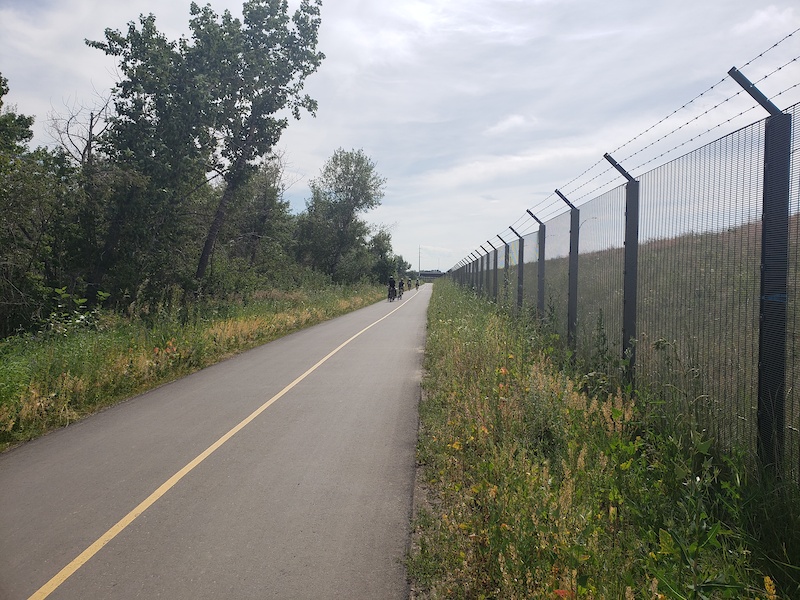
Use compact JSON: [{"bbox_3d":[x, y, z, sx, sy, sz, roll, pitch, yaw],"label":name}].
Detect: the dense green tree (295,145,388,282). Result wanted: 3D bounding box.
[{"bbox_3d":[-4.160,-5.700,42.000,6.300,9.800,6.000,0,2,0],"label":"dense green tree"}]

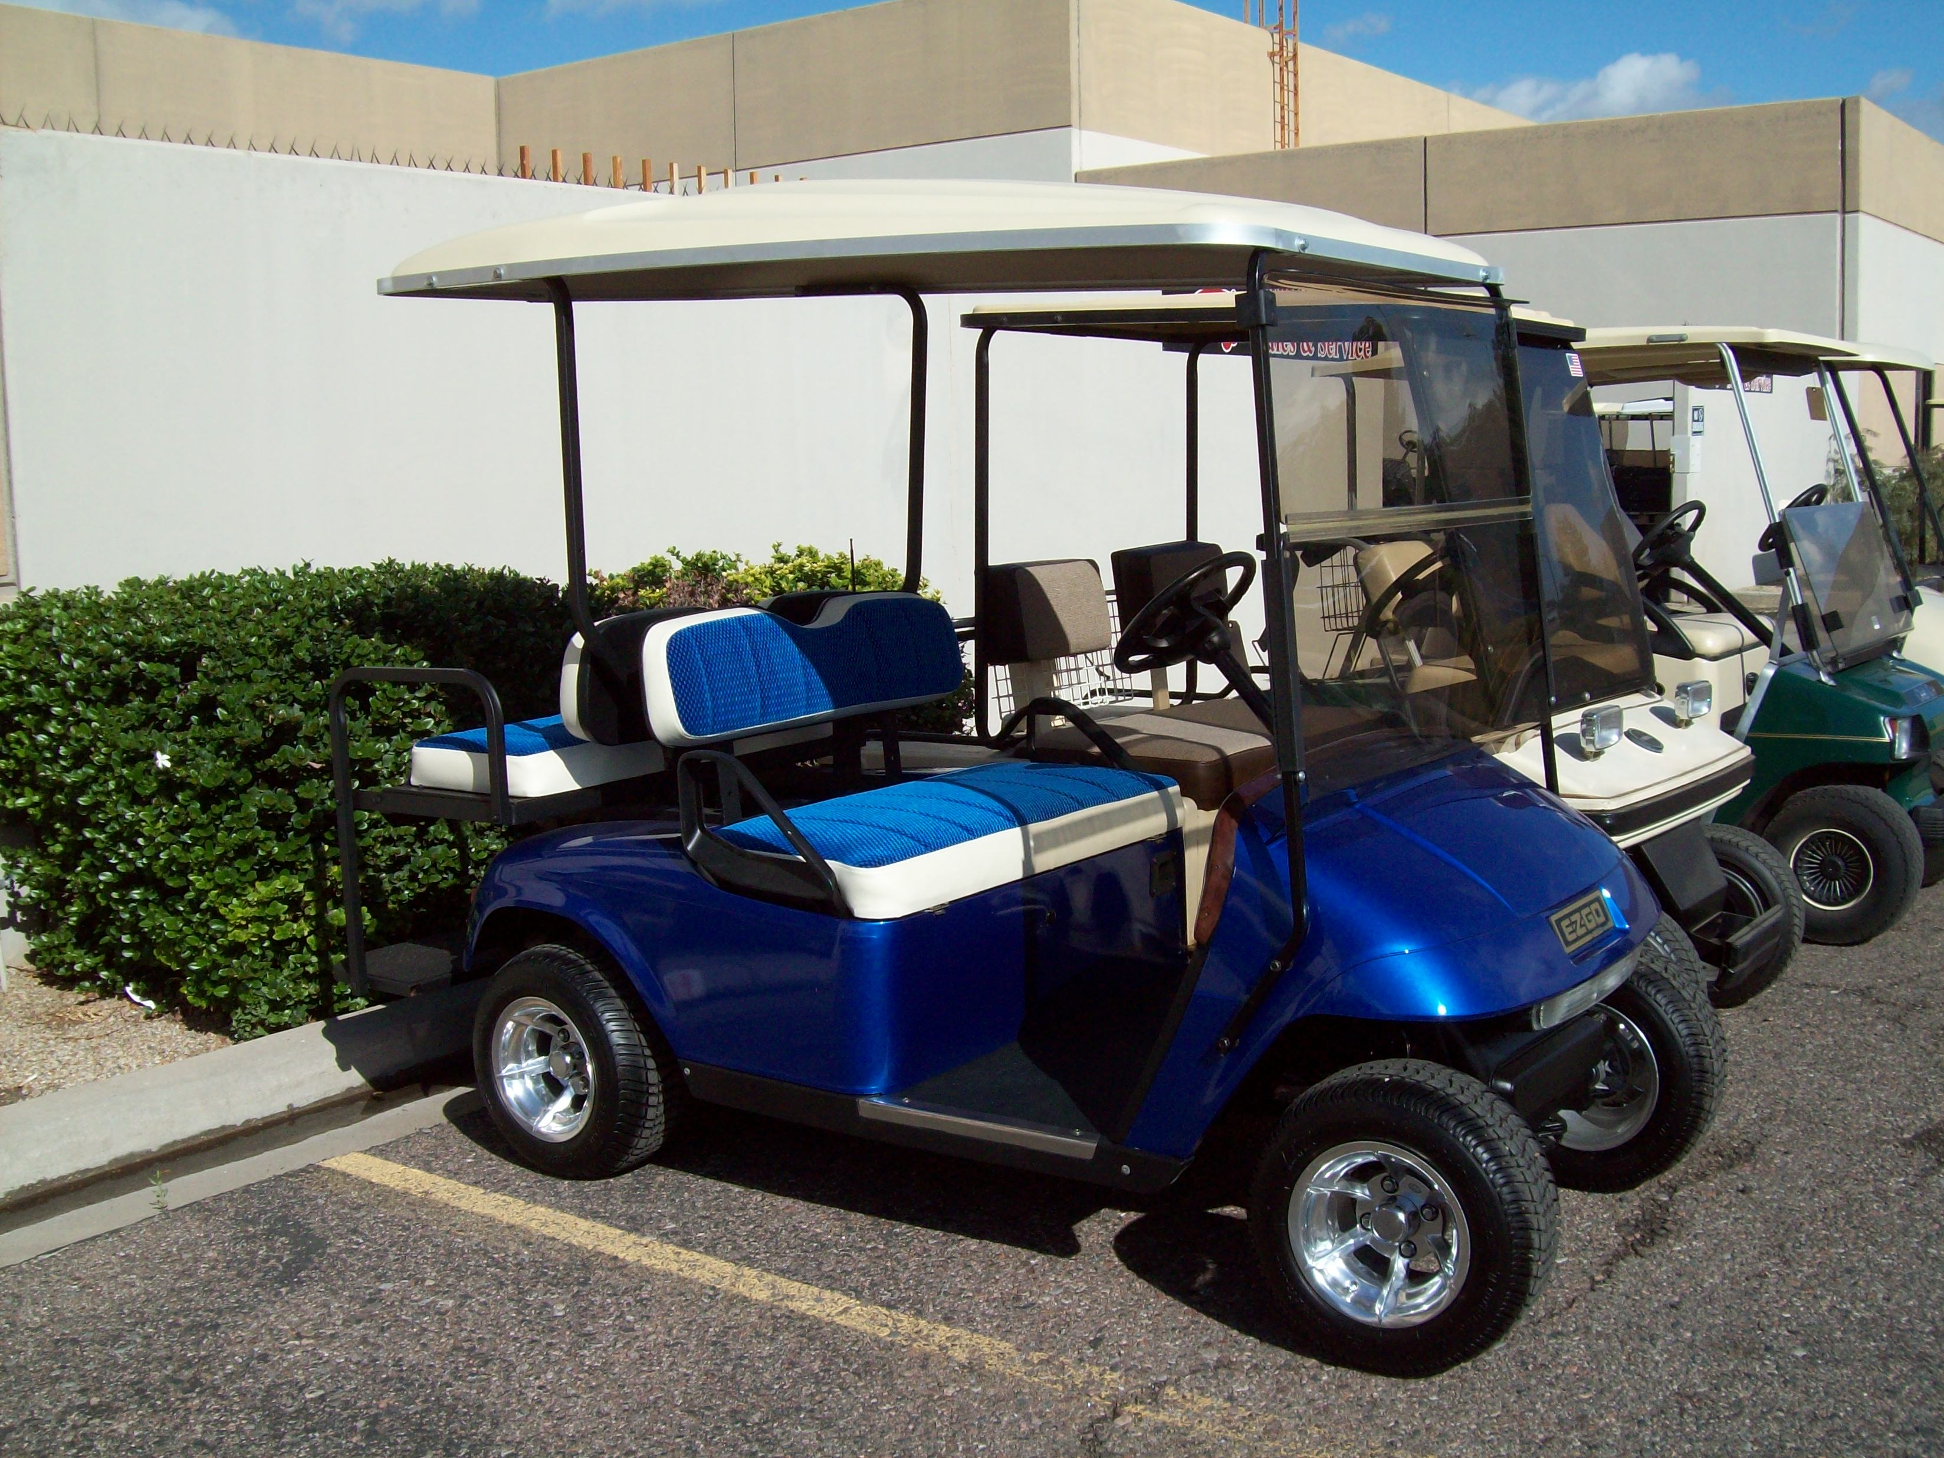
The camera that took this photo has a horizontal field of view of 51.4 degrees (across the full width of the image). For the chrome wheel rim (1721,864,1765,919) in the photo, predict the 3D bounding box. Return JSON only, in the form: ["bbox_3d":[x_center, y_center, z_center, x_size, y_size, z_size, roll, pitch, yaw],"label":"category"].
[{"bbox_3d":[1.871,0.452,4.994,0.235,0.235,0.140,5,10,34],"label":"chrome wheel rim"}]

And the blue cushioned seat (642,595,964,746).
[{"bbox_3d":[-0.323,-0.143,4.220,0.120,0.265,1.000,-14,-1,37],"label":"blue cushioned seat"}]

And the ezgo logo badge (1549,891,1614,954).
[{"bbox_3d":[1.014,0.321,3.354,0.018,0.072,0.215,-29,-10,35],"label":"ezgo logo badge"}]

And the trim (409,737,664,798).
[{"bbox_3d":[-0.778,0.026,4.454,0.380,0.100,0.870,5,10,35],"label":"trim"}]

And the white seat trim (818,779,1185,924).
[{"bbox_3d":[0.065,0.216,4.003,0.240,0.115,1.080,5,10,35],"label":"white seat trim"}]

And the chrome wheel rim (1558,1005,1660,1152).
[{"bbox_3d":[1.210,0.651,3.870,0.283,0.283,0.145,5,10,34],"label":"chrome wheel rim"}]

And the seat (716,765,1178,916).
[{"bbox_3d":[-0.036,0.196,4.071,0.485,0.135,1.070,5,10,35],"label":"seat"}]

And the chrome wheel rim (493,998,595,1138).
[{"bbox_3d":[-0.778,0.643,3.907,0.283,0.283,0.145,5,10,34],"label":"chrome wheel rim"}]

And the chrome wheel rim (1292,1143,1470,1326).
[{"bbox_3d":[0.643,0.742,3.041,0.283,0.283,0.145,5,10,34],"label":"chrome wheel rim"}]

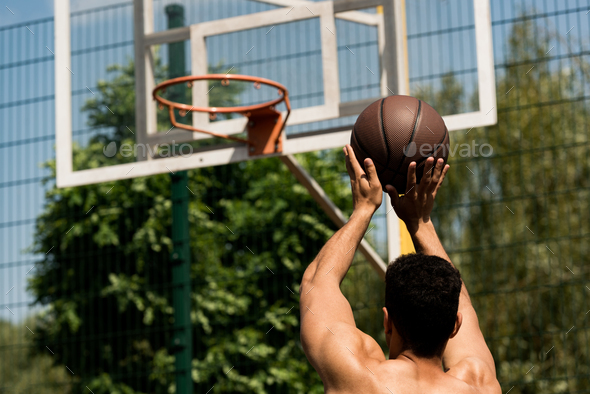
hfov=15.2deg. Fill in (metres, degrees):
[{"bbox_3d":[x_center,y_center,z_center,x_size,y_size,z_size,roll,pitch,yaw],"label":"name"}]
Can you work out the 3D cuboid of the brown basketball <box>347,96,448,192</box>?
[{"bbox_3d":[0.255,-0.128,5.380,0.240,0.240,0.240,-2,-12,0],"label":"brown basketball"}]

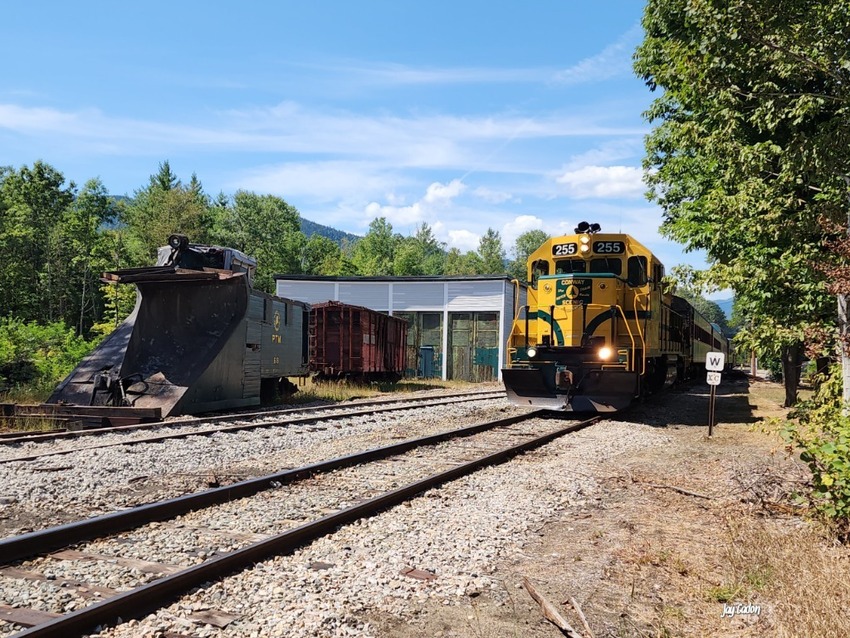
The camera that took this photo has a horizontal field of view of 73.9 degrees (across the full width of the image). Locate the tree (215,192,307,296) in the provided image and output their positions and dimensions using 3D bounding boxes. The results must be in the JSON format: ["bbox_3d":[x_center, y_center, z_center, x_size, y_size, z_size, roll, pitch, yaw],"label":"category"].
[{"bbox_3d":[-15.109,-3.336,50.301,8.000,16.300,8.000,1,-4,0],"label":"tree"}]

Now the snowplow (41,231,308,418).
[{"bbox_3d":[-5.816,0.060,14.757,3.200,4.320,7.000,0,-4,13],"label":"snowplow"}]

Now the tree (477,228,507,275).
[{"bbox_3d":[8.201,-2.390,70.305,4.400,17.720,4.400,1,-4,0],"label":"tree"}]

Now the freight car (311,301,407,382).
[{"bbox_3d":[-3.673,1.708,34.633,2.950,4.500,11.000,0,-4,11],"label":"freight car"}]

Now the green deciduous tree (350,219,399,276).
[{"bbox_3d":[-6.006,-3.027,66.323,6.000,18.030,6.000,1,-4,0],"label":"green deciduous tree"}]

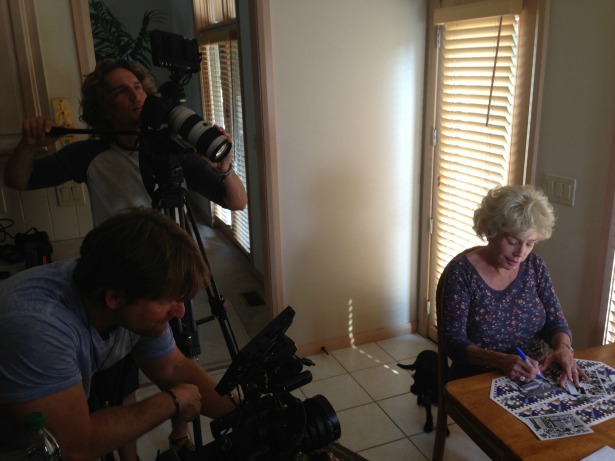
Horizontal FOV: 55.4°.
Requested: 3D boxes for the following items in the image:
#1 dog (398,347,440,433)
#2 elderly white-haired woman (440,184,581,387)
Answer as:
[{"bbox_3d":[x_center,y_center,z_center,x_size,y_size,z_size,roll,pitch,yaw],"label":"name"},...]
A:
[{"bbox_3d":[0.592,0.759,2.816,0.200,0.320,0.390,-1,17,1],"label":"dog"},{"bbox_3d":[0.745,0.498,2.080,0.460,1.250,0.620,-6,18,-16],"label":"elderly white-haired woman"}]

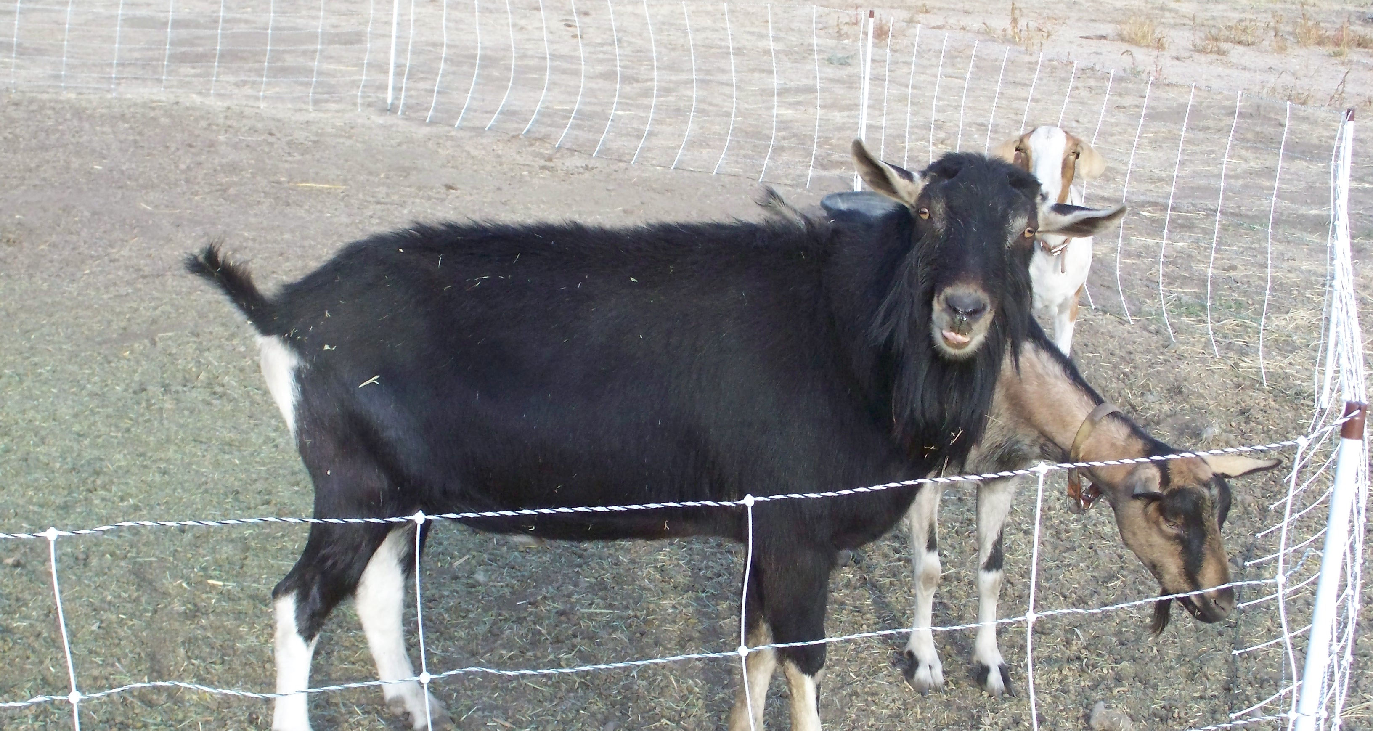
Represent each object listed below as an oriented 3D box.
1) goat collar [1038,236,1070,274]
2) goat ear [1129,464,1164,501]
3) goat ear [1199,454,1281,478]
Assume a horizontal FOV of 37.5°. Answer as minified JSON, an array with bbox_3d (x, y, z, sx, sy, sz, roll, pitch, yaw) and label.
[{"bbox_3d":[0.918,-0.301,5.050,0.115,0.100,0.120,5,14,8],"label":"goat collar"},{"bbox_3d":[0.720,0.184,3.170,0.050,0.060,0.110,15,19,42],"label":"goat ear"},{"bbox_3d":[0.892,0.161,3.250,0.140,0.048,0.050,-4,15,-25],"label":"goat ear"}]

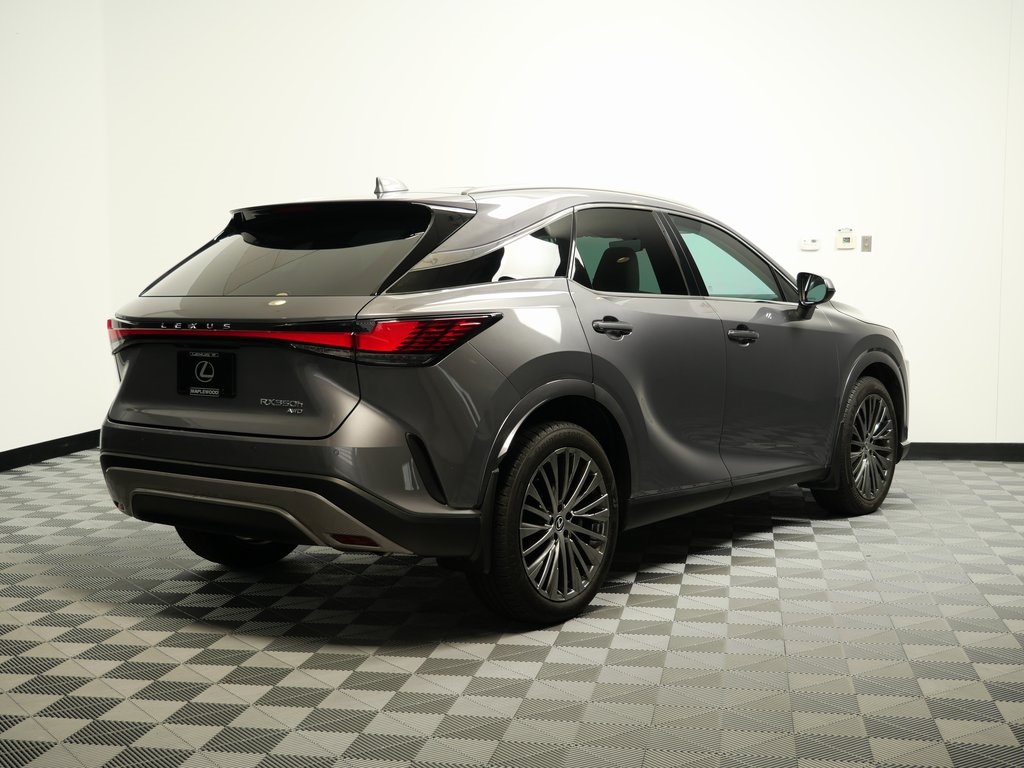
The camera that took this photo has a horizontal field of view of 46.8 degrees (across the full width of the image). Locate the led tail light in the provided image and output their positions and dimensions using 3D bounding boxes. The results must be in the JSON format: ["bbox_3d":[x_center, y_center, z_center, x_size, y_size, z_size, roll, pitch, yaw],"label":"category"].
[{"bbox_3d":[-0.933,-0.178,4.452,1.790,0.175,0.610,2,5,40],"label":"led tail light"}]

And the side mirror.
[{"bbox_3d":[1.499,-0.435,5.835,0.210,0.220,0.170,2,5,40],"label":"side mirror"}]

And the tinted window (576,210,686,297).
[{"bbox_3d":[0.464,-0.553,4.941,0.060,0.400,0.780,-27,-14,39],"label":"tinted window"}]

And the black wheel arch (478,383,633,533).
[{"bbox_3d":[0.148,0.231,4.366,0.140,0.500,0.980,2,5,40],"label":"black wheel arch"}]

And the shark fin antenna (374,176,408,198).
[{"bbox_3d":[-0.501,-0.819,4.939,0.065,0.075,0.155,2,5,40],"label":"shark fin antenna"}]

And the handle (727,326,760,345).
[{"bbox_3d":[1.048,-0.218,5.374,0.060,0.070,0.260,2,5,40],"label":"handle"}]

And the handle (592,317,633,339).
[{"bbox_3d":[0.387,-0.217,4.576,0.060,0.070,0.250,2,5,40],"label":"handle"}]

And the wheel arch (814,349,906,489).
[{"bbox_3d":[1.932,0.119,6.535,0.160,0.600,1.080,2,5,40],"label":"wheel arch"}]

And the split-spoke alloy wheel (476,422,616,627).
[{"bbox_3d":[0.128,0.514,4.443,0.240,0.755,0.755,2,5,40],"label":"split-spoke alloy wheel"}]

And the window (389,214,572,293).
[{"bbox_3d":[-0.034,-0.494,4.305,1.120,0.380,0.080,-4,-18,-44],"label":"window"}]

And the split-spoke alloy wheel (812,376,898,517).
[{"bbox_3d":[1.930,0.345,6.638,0.240,0.755,0.755,2,5,40],"label":"split-spoke alloy wheel"}]

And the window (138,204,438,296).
[{"bbox_3d":[-0.860,-0.504,4.523,1.380,0.090,0.530,2,44,40],"label":"window"}]

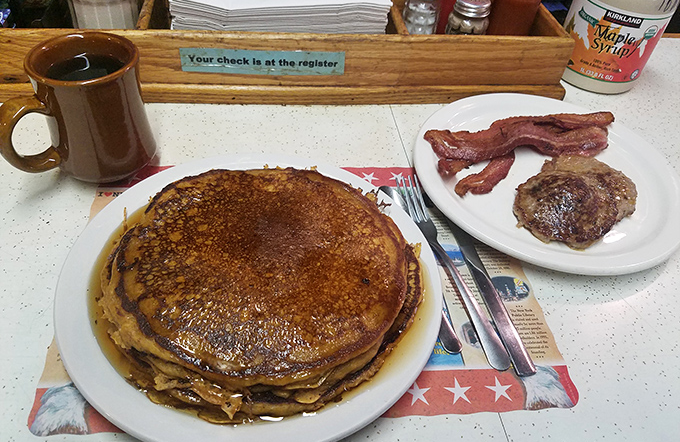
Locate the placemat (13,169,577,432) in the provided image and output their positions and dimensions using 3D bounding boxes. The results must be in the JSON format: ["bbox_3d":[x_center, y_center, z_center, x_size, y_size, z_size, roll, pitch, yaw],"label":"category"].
[{"bbox_3d":[-0.024,0.036,0.412,0.347,0.002,0.245,-1,46,-7],"label":"placemat"}]

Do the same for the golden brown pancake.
[{"bbox_3d":[-0.049,0.034,0.372,0.215,0.042,0.208,-1,46,-7],"label":"golden brown pancake"}]

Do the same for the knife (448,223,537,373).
[{"bbox_3d":[0.107,0.028,0.431,0.018,0.005,0.212,-5,47,-11],"label":"knife"}]

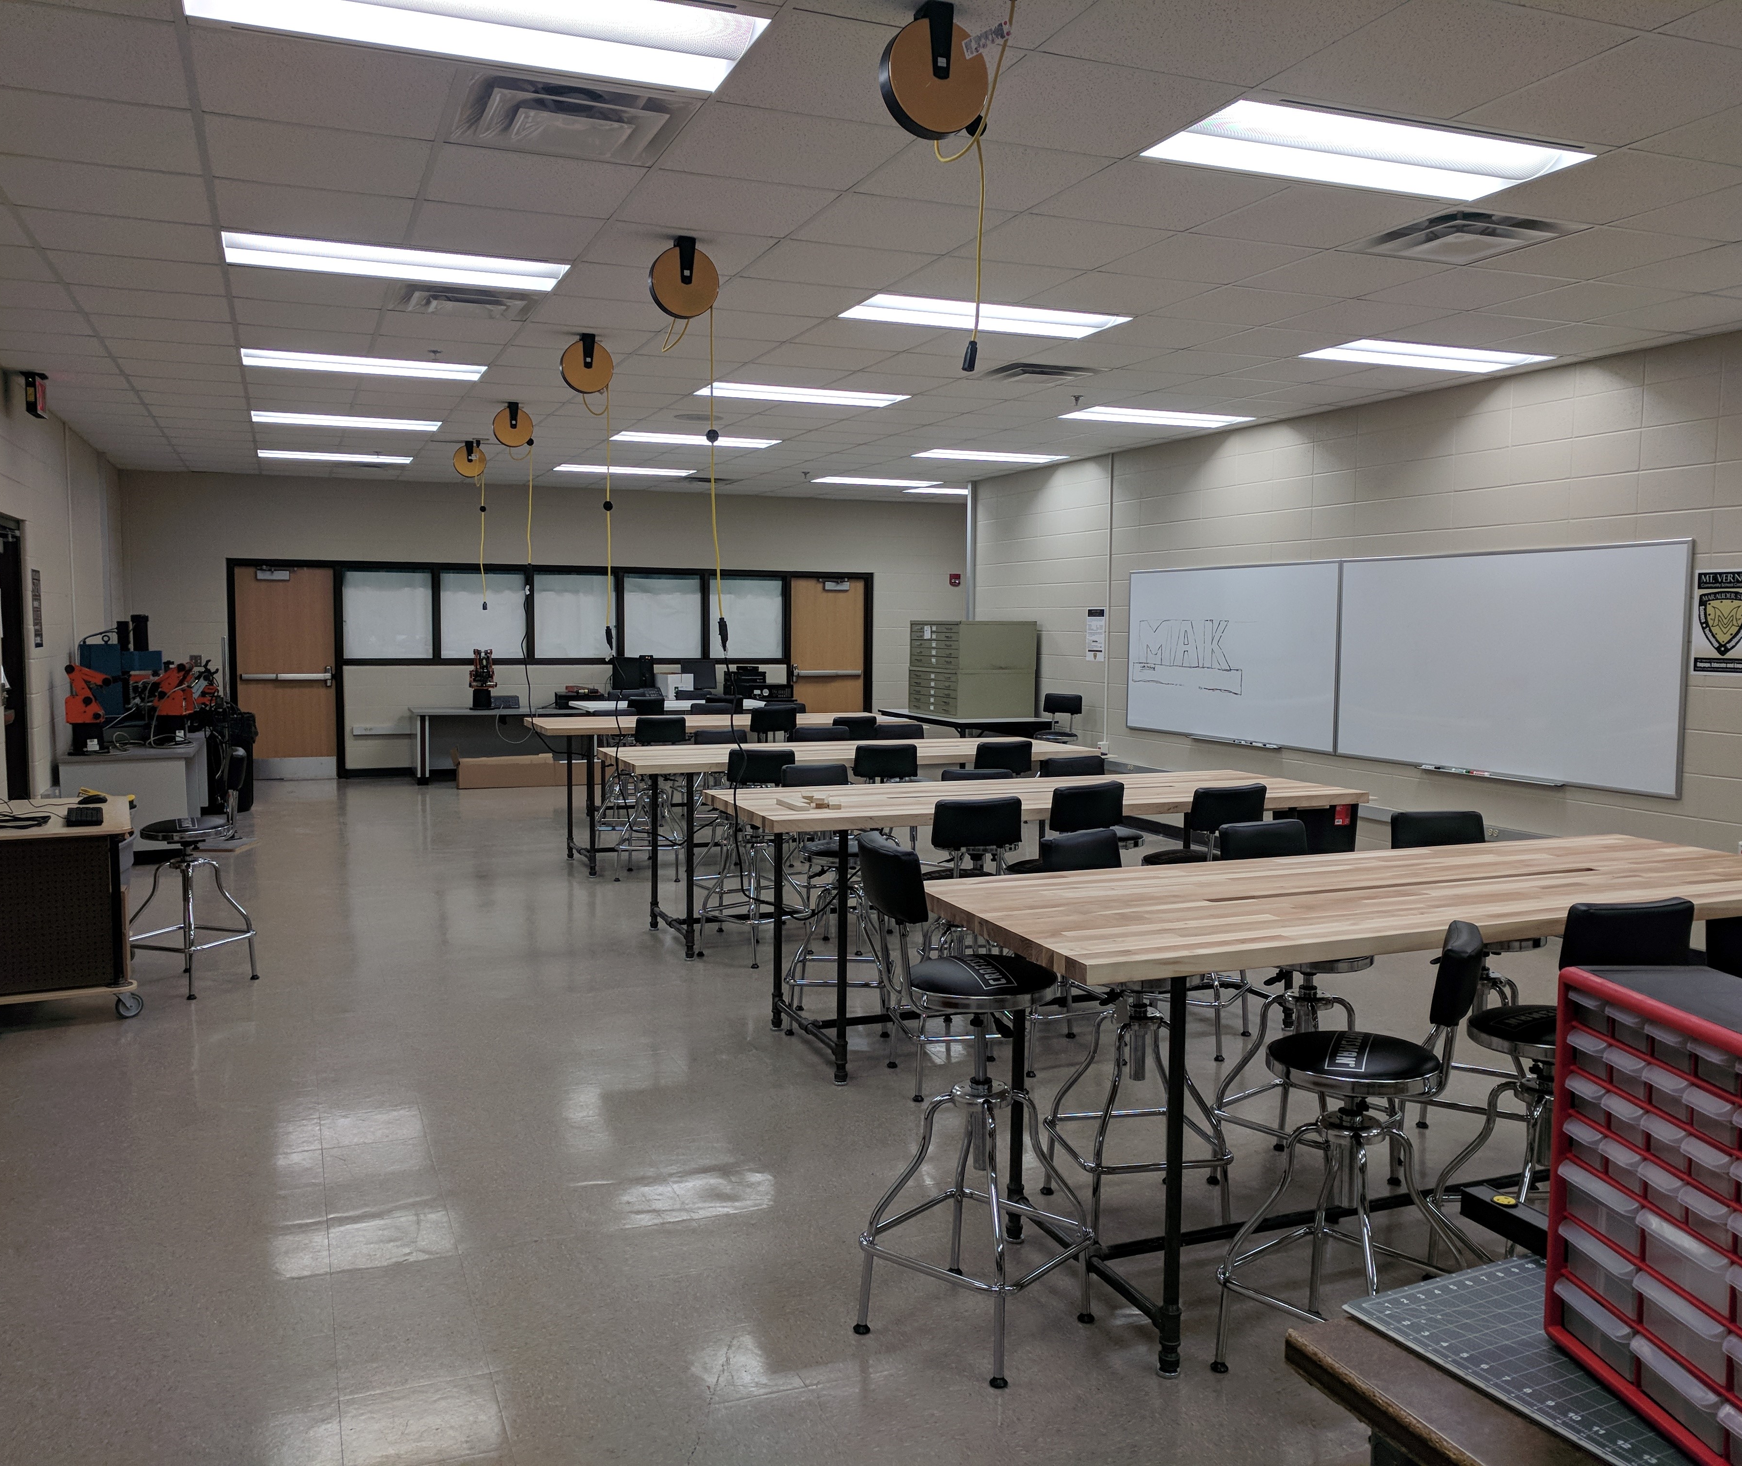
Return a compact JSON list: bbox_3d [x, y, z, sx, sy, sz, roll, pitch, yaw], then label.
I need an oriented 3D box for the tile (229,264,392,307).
[{"bbox_3d":[-2.274,-1.804,5.932,0.603,0.024,0.603,-1,5,-22],"label":"tile"}]

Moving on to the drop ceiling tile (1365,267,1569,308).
[{"bbox_3d":[2.366,-1.760,5.816,0.600,0.018,0.600,-1,5,-22],"label":"drop ceiling tile"}]

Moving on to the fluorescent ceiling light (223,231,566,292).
[{"bbox_3d":[-1.766,-1.782,5.495,1.215,0.060,0.605,-1,5,-22],"label":"fluorescent ceiling light"}]

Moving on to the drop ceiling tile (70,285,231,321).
[{"bbox_3d":[-3.066,-1.836,6.282,0.600,0.018,0.600,-1,5,-22],"label":"drop ceiling tile"}]

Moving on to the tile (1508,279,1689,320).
[{"bbox_3d":[2.934,-1.775,6.050,0.600,0.020,0.600,-1,5,-22],"label":"tile"}]

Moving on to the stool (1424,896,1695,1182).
[{"bbox_3d":[1.534,0.833,3.329,0.490,1.020,0.510,-1,5,-19],"label":"stool"}]

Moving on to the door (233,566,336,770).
[{"bbox_3d":[-5.684,-0.570,14.313,0.910,2.060,0.050,-1,5,-22],"label":"door"}]

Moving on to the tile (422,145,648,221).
[{"bbox_3d":[-1.030,-1.684,4.481,0.605,0.020,0.605,-1,5,-22],"label":"tile"}]

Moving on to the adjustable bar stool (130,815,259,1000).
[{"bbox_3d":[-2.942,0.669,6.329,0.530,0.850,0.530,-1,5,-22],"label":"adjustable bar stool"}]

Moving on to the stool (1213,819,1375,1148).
[{"bbox_3d":[1.264,0.788,4.262,0.500,1.025,0.520,-2,5,-25],"label":"stool"}]

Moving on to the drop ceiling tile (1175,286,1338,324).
[{"bbox_3d":[1.576,-1.795,6.165,0.600,0.020,0.600,-1,5,-22],"label":"drop ceiling tile"}]

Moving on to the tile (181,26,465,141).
[{"bbox_3d":[-1.376,-1.622,3.681,0.600,0.018,0.600,-1,5,-22],"label":"tile"}]

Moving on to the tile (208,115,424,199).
[{"bbox_3d":[-1.597,-1.669,4.239,0.603,0.024,0.603,-1,5,-22],"label":"tile"}]

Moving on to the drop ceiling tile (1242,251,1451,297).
[{"bbox_3d":[1.799,-1.746,5.593,0.600,0.020,0.600,-1,5,-21],"label":"drop ceiling tile"}]

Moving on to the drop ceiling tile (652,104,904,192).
[{"bbox_3d":[-0.240,-1.652,4.136,0.600,0.020,0.600,-1,5,-22],"label":"drop ceiling tile"}]

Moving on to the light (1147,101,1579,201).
[{"bbox_3d":[1.396,-1.647,4.126,1.200,0.070,0.600,-1,5,-21],"label":"light"}]

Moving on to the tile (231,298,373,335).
[{"bbox_3d":[-2.498,-1.851,6.514,0.600,0.020,0.600,-1,5,-21],"label":"tile"}]

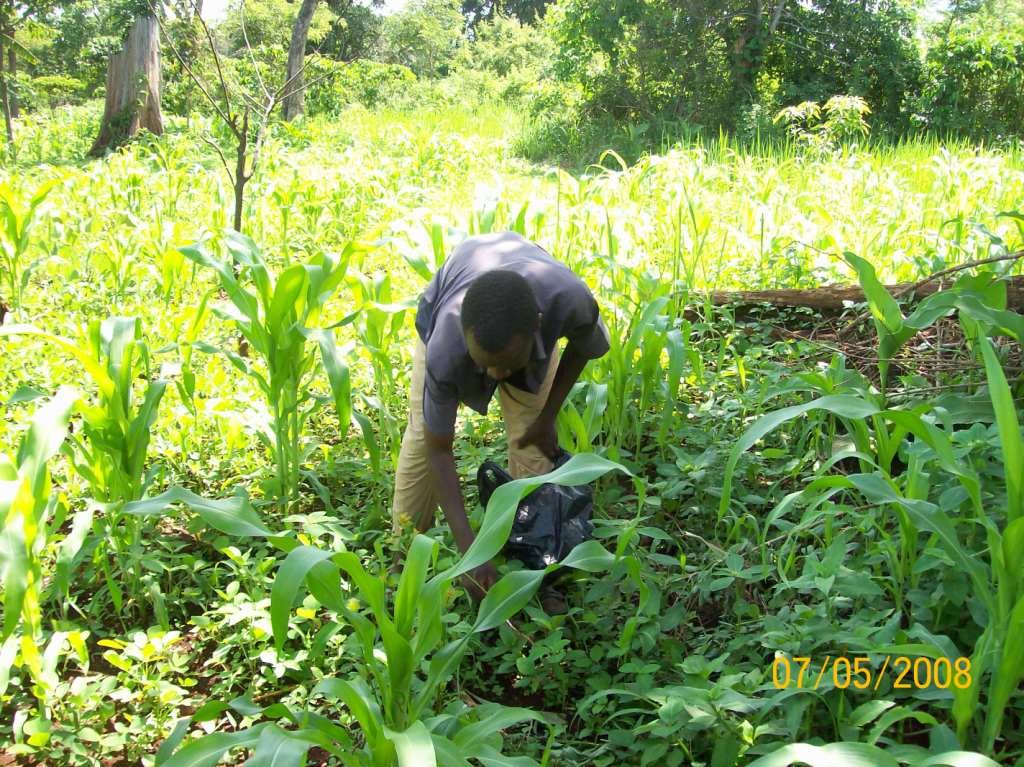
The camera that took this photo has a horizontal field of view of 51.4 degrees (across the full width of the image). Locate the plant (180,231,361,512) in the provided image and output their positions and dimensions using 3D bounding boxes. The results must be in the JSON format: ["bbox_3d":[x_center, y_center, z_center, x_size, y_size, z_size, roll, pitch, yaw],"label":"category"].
[{"bbox_3d":[-0.800,-0.020,3.530,0.590,0.970,0.520,0,16,0],"label":"plant"}]

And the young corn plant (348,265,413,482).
[{"bbox_3d":[-0.475,-0.025,3.850,0.250,0.820,0.270,0,16,0],"label":"young corn plant"}]

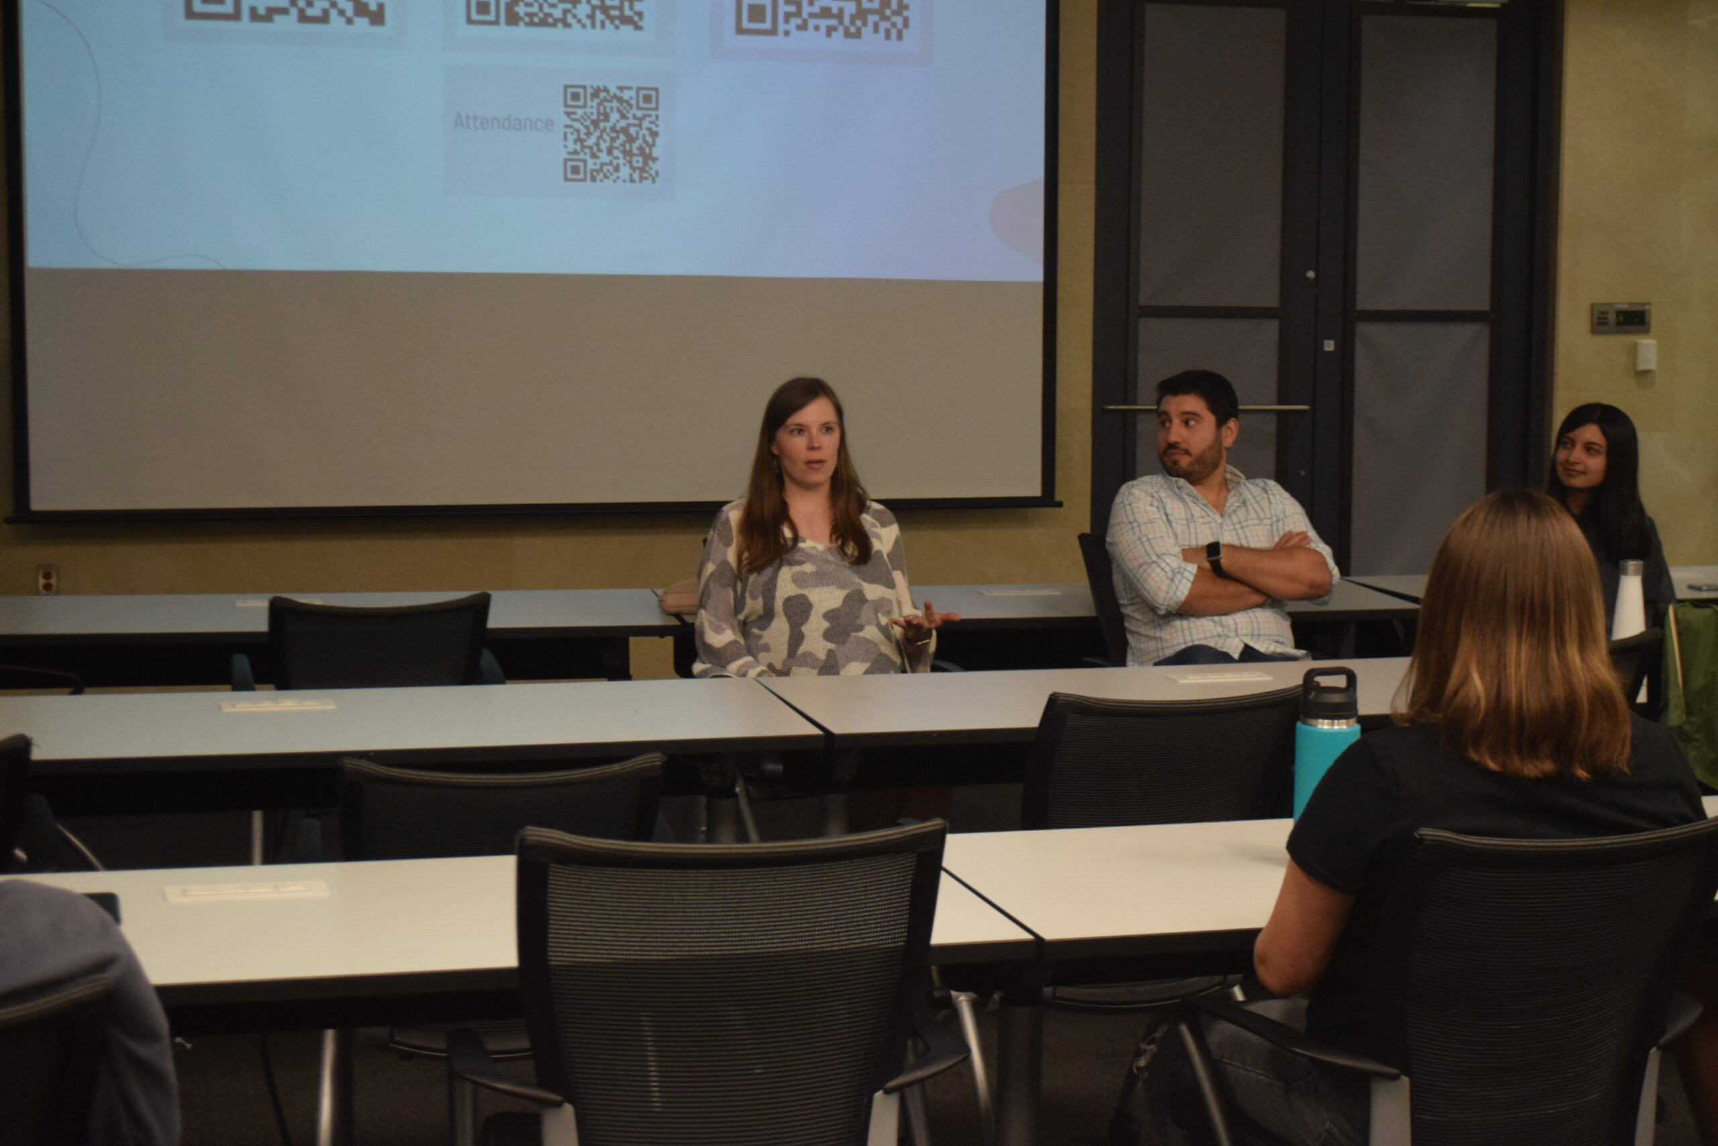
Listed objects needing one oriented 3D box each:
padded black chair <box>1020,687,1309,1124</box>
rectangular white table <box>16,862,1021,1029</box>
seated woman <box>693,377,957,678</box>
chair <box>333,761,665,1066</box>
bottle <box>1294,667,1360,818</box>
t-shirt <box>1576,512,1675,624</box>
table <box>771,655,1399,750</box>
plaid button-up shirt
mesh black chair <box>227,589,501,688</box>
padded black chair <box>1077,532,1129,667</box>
[{"bbox_3d":[0.437,0.590,4.808,0.610,0.878,0.600,-2,7,-17],"label":"padded black chair"},{"bbox_3d":[-0.732,0.790,3.604,1.781,0.730,0.642,-1,7,-15],"label":"rectangular white table"},{"bbox_3d":[-0.073,0.249,5.956,0.560,1.290,0.740,-1,7,-15],"label":"seated woman"},{"bbox_3d":[-0.550,0.647,4.461,0.610,0.825,0.600,0,6,-7],"label":"chair"},{"bbox_3d":[0.625,0.263,3.820,0.088,0.272,0.088,0,6,0],"label":"bottle"},{"bbox_3d":[1.724,0.129,6.620,0.420,0.560,0.270,1,6,8],"label":"t-shirt"},{"bbox_3d":[0.738,0.586,5.522,1.781,0.730,0.642,-1,7,-14],"label":"table"},{"bbox_3d":[0.776,0.010,6.100,0.490,0.500,0.360,-1,7,-12],"label":"plaid button-up shirt"},{"bbox_3d":[-1.054,0.432,6.297,0.610,0.833,0.600,-1,7,-11],"label":"mesh black chair"},{"bbox_3d":[0.780,0.403,6.226,0.610,0.937,0.600,-2,7,-18],"label":"padded black chair"}]

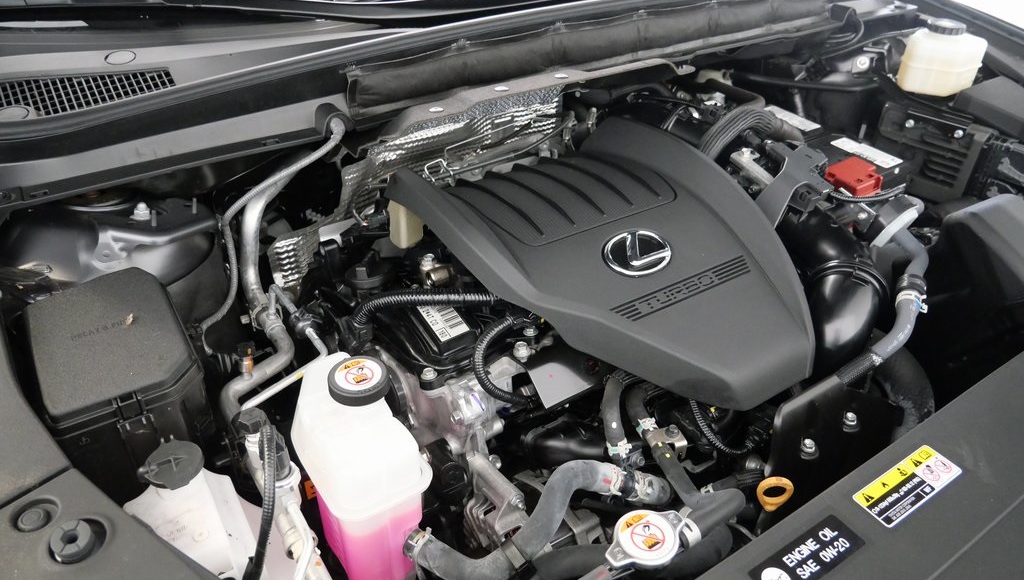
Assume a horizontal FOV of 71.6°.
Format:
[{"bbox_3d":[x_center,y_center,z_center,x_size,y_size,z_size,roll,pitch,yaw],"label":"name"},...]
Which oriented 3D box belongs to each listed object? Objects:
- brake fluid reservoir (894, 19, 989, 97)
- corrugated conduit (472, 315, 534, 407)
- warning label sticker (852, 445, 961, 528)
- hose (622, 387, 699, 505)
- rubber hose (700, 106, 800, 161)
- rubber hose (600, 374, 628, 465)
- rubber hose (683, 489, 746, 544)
[{"bbox_3d":[0.681,-0.369,1.130,0.110,0.093,0.090,-20,41,-28],"label":"brake fluid reservoir"},{"bbox_3d":[-0.009,0.078,0.706,0.062,0.070,0.060,2,35,0],"label":"corrugated conduit"},{"bbox_3d":[0.282,0.138,0.505,0.090,0.002,0.029,-20,41,-28],"label":"warning label sticker"},{"bbox_3d":[0.127,0.134,0.616,0.030,0.032,0.135,-8,36,-14],"label":"hose"},{"bbox_3d":[0.332,-0.213,0.985,0.138,0.070,0.048,1,35,-1],"label":"rubber hose"},{"bbox_3d":[0.096,0.120,0.666,0.024,0.055,0.070,-3,35,-7],"label":"rubber hose"},{"bbox_3d":[0.150,0.166,0.536,0.052,0.028,0.025,-20,41,-28],"label":"rubber hose"}]

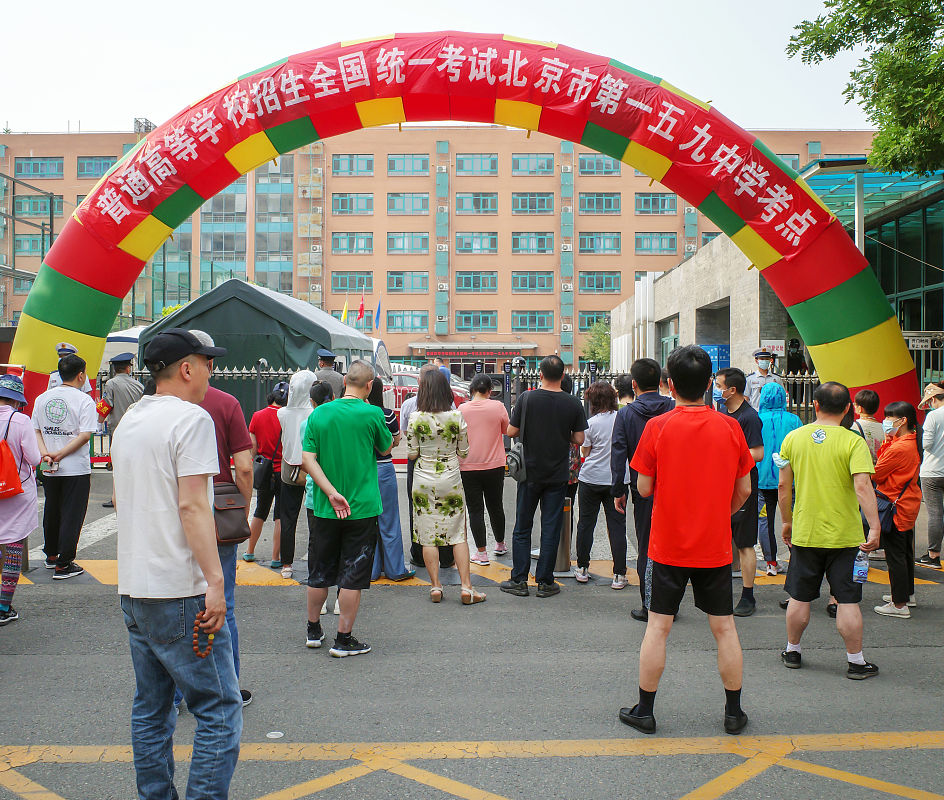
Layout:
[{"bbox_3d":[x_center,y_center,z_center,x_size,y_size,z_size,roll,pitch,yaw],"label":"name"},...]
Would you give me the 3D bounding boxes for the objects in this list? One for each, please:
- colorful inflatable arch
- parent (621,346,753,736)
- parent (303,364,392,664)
[{"bbox_3d":[-0.140,-1.940,13.700,13.600,6.500,1.350,0,1,2],"label":"colorful inflatable arch"},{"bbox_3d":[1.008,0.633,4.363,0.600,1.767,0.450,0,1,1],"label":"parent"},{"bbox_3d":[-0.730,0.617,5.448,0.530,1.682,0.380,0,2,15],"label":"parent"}]

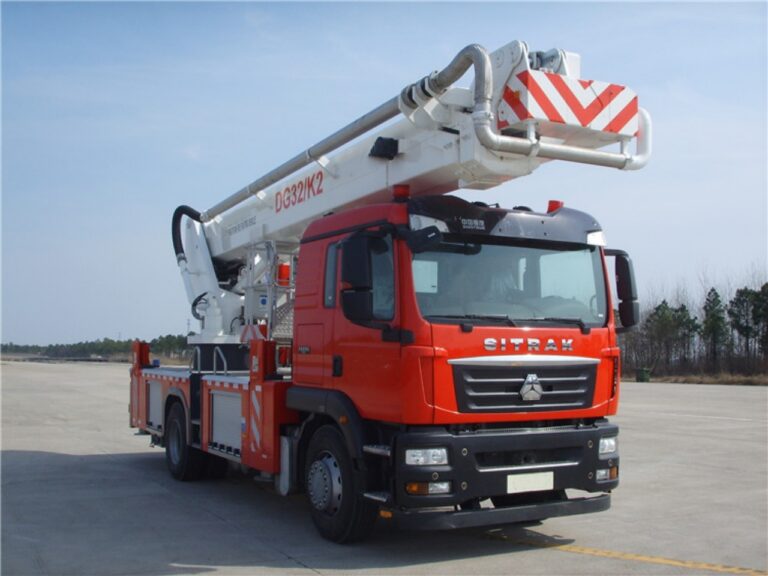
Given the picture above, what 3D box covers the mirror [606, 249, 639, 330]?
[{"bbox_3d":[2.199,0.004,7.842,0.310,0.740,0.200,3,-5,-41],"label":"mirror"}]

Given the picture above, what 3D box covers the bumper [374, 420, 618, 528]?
[{"bbox_3d":[1.040,1.471,6.986,2.250,0.720,0.470,2,-4,-29],"label":"bumper"}]

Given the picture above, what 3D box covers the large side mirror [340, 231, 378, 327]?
[{"bbox_3d":[-0.193,-0.080,6.537,0.290,0.740,0.200,1,-4,-17],"label":"large side mirror"}]

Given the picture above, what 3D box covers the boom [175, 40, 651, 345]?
[{"bbox_3d":[-0.704,-0.487,10.291,1.600,2.250,9.000,2,-4,-29],"label":"boom"}]

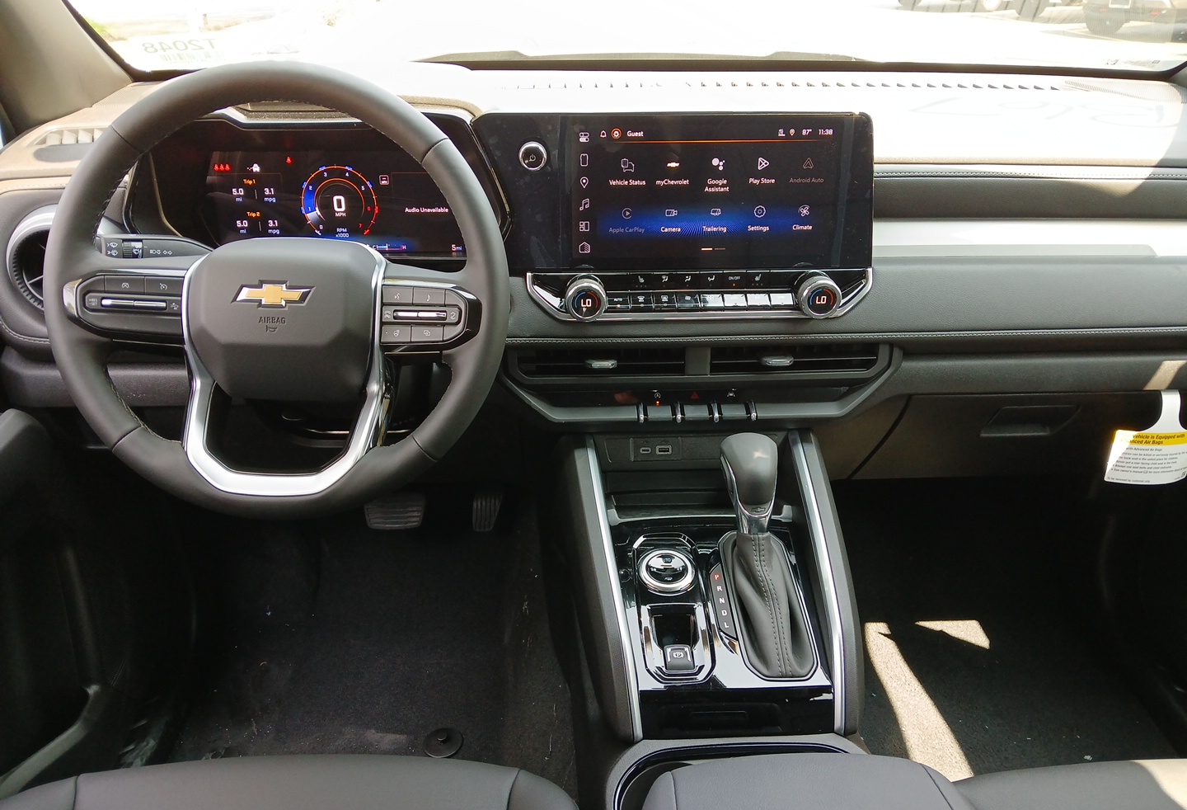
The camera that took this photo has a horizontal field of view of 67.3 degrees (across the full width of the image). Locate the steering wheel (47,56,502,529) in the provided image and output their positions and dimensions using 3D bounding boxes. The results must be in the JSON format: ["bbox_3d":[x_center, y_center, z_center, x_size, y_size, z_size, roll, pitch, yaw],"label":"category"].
[{"bbox_3d":[-0.257,-0.093,0.746,0.374,0.374,0.090,-1,2,-4],"label":"steering wheel"}]

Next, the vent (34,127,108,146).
[{"bbox_3d":[-0.528,-0.277,0.920,0.100,0.024,0.020,-1,-17,-3],"label":"vent"}]

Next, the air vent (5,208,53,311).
[{"bbox_3d":[-0.490,-0.139,0.835,0.107,0.107,0.045,-1,20,-3],"label":"air vent"}]

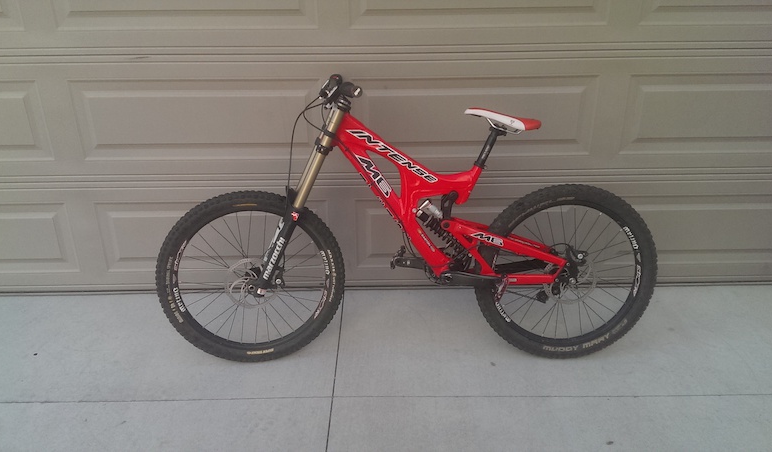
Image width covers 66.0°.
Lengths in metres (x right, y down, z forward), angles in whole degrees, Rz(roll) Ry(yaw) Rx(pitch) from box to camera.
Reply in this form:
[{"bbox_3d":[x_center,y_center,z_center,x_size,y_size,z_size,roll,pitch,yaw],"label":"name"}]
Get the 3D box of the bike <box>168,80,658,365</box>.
[{"bbox_3d":[0.089,0.001,2.172,1.840,1.060,0.750,-1,14,0],"label":"bike"}]

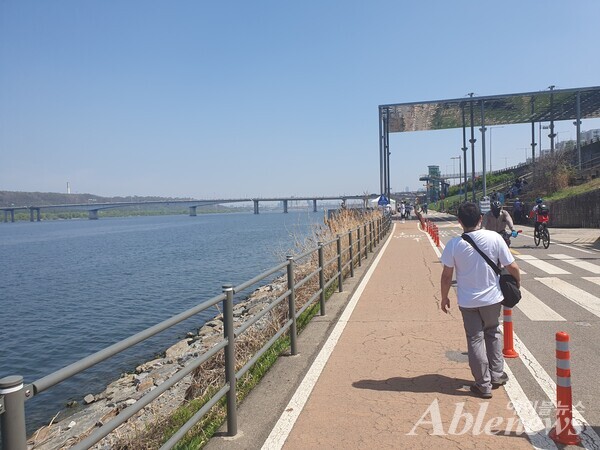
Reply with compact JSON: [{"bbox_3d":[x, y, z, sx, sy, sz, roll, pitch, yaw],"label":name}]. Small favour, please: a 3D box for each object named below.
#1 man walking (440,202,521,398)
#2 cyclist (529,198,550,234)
[{"bbox_3d":[1.634,0.647,4.116,0.660,1.700,0.500,-2,2,15],"label":"man walking"},{"bbox_3d":[8.043,-0.243,15.200,0.580,1.320,0.850,-2,2,14],"label":"cyclist"}]

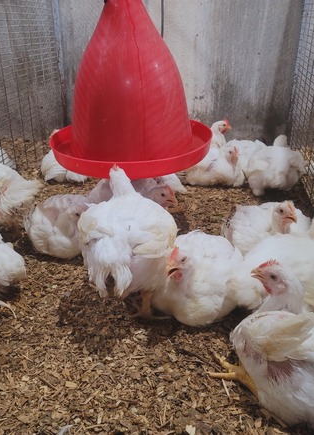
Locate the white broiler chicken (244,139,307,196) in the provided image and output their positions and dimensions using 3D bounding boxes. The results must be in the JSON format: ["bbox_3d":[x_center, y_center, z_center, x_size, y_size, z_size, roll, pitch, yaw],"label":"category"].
[{"bbox_3d":[0.424,-0.185,1.490,0.190,0.200,0.280,9,26,18],"label":"white broiler chicken"}]

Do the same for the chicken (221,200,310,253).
[{"bbox_3d":[0.265,0.019,1.051,0.190,0.200,0.280,-23,33,-40],"label":"chicken"}]

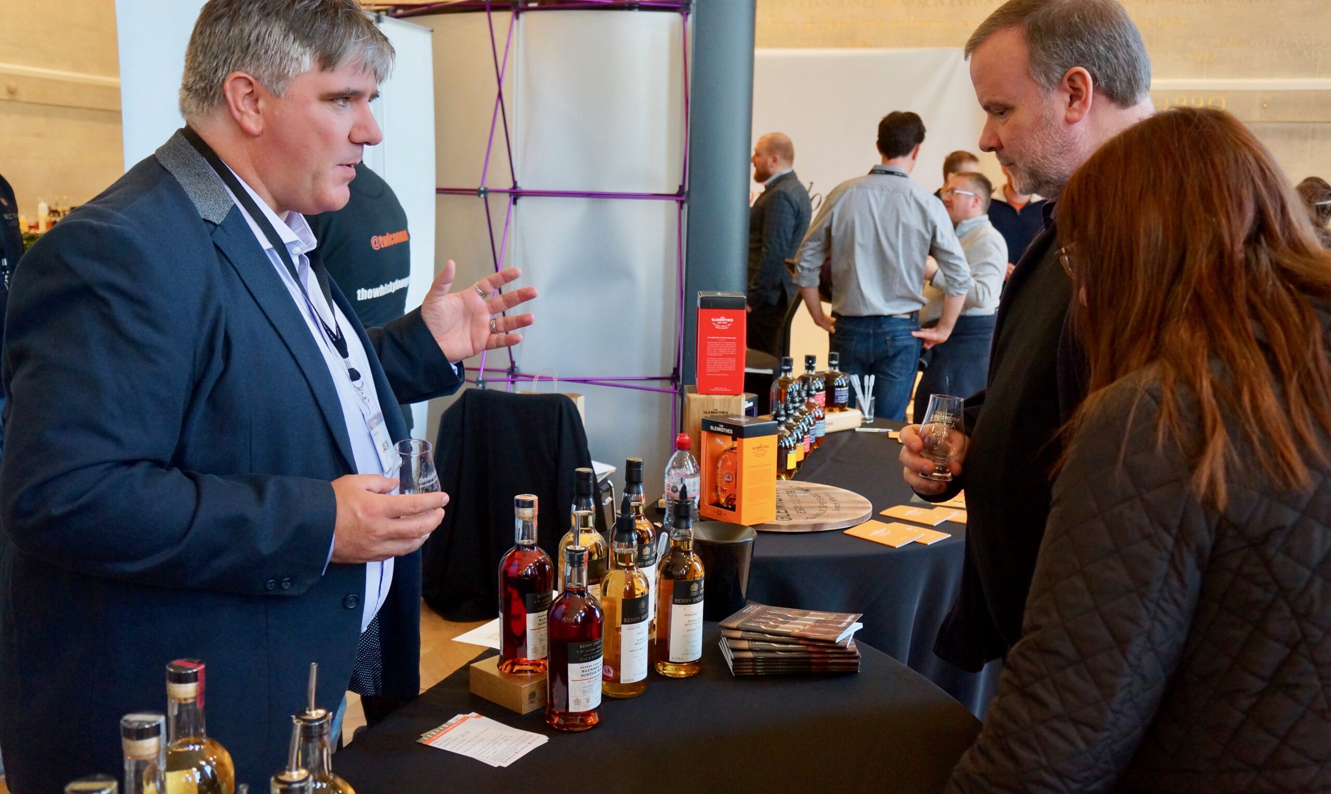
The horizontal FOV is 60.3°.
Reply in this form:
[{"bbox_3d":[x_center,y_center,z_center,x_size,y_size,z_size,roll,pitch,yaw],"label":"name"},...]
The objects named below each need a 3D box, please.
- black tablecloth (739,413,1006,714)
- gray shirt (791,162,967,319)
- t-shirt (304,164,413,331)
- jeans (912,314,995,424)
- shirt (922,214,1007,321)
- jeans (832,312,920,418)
[{"bbox_3d":[0.539,0.574,3.292,0.880,0.750,1.800,4,10,15],"label":"black tablecloth"},{"bbox_3d":[0.795,-0.569,4.200,0.620,0.550,0.310,3,9,13],"label":"gray shirt"},{"bbox_3d":[-0.747,-0.157,2.591,0.310,0.720,0.520,5,10,24],"label":"t-shirt"},{"bbox_3d":[1.227,0.154,4.904,0.360,1.000,0.360,3,9,14],"label":"jeans"},{"bbox_3d":[1.280,-0.576,5.100,0.370,0.490,0.460,-2,9,-17],"label":"shirt"},{"bbox_3d":[0.771,0.223,4.299,0.370,1.020,0.280,3,9,13],"label":"jeans"}]

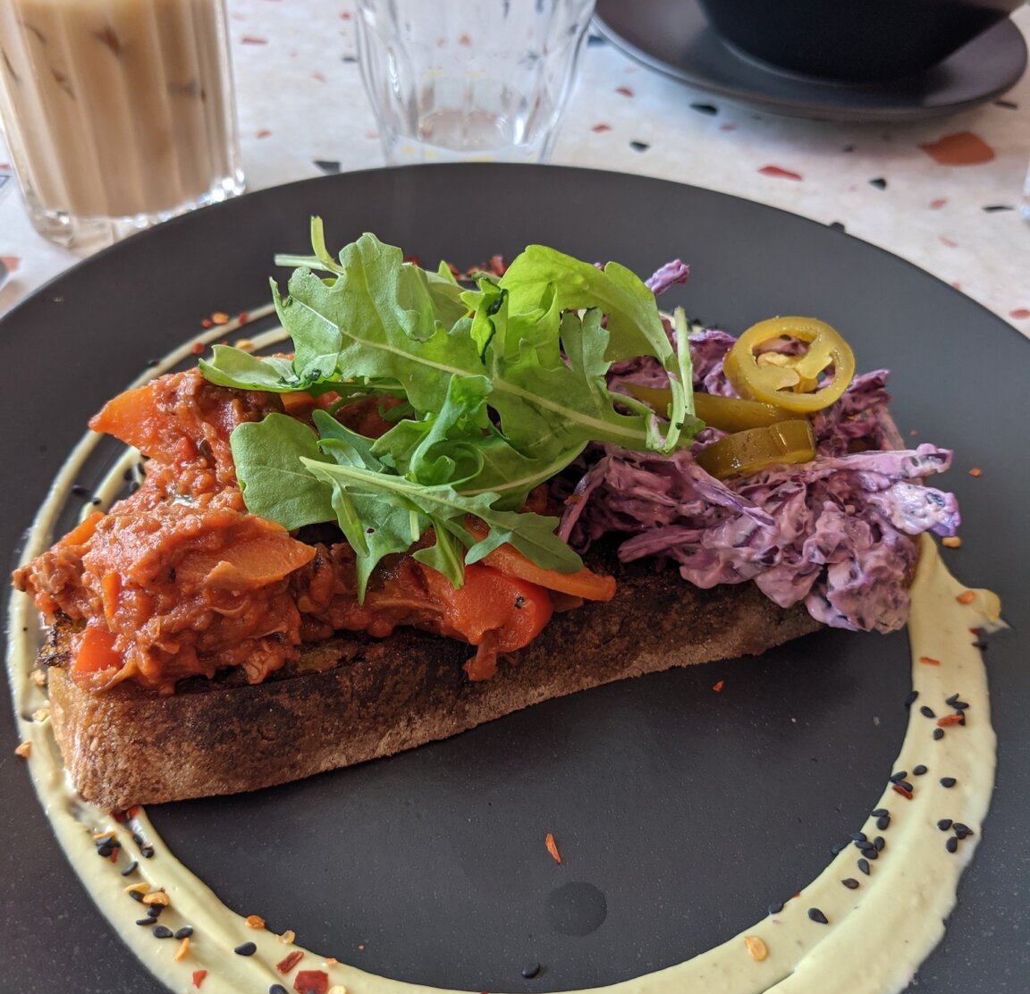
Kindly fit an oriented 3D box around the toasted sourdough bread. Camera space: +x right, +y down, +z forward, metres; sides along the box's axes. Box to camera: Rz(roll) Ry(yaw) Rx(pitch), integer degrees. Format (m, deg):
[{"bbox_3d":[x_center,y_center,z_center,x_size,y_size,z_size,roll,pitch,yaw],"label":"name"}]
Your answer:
[{"bbox_3d":[0.000,0.004,0.228,0.182,0.029,0.081,-9,48,-14],"label":"toasted sourdough bread"}]

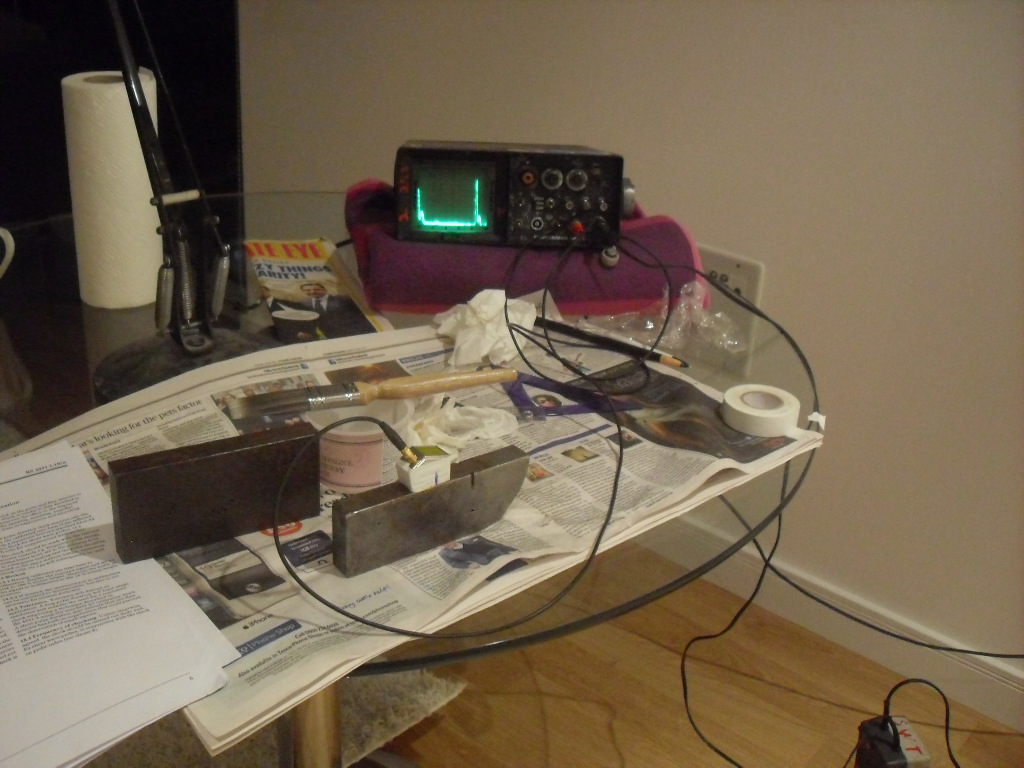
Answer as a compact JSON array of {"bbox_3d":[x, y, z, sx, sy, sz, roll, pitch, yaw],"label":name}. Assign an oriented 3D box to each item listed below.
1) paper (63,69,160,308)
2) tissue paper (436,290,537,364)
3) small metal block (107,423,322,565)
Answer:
[{"bbox_3d":[-0.400,-0.195,1.111,0.085,0.222,0.085,4,26,-2],"label":"paper"},{"bbox_3d":[-0.025,-0.054,1.050,0.097,0.068,0.075,5,26,0],"label":"tissue paper"},{"bbox_3d":[-0.201,0.074,0.754,0.138,0.069,0.018,-11,30,-30],"label":"small metal block"}]

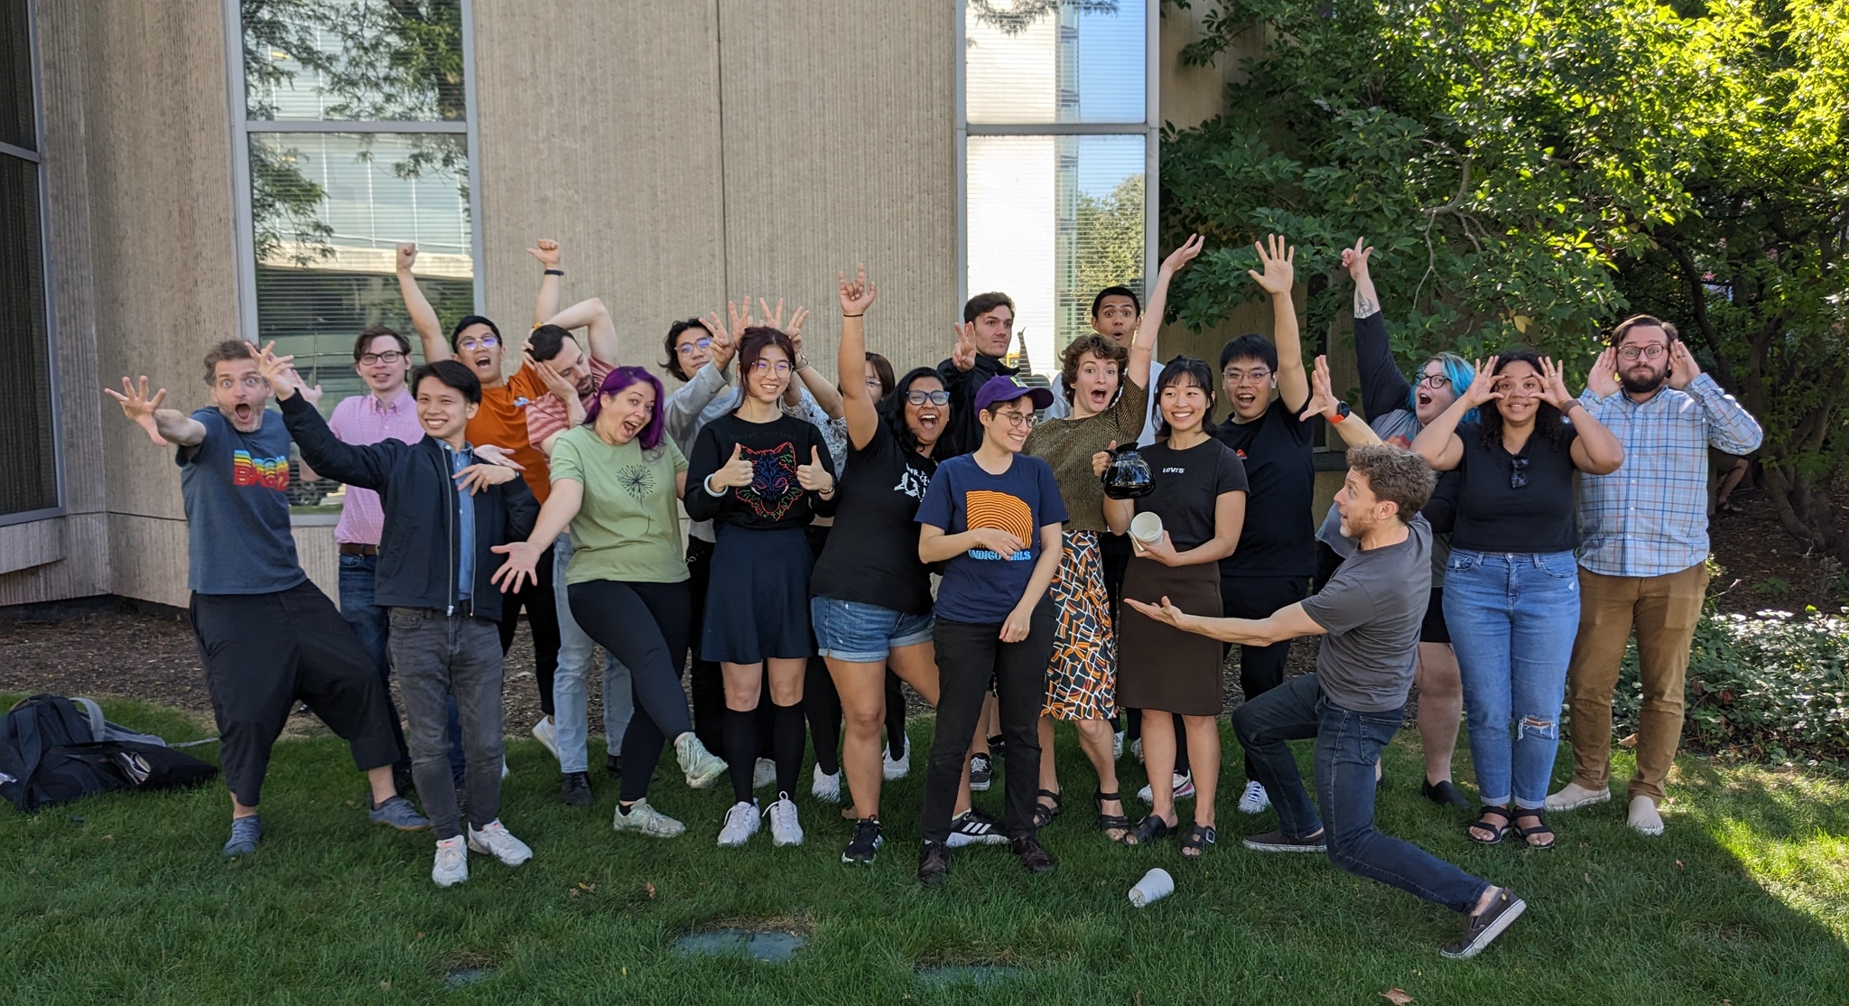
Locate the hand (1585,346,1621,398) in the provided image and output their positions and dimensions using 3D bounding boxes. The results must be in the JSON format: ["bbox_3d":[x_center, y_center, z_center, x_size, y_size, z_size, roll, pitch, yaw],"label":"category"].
[{"bbox_3d":[2.344,-0.451,4.980,0.100,0.180,0.060,11,5,-1],"label":"hand"}]

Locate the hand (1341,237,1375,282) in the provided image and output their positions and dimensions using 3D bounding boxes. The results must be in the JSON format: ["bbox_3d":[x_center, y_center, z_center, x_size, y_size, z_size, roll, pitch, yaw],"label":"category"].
[{"bbox_3d":[1.566,-0.881,5.220,0.110,0.155,0.100,3,6,35],"label":"hand"}]

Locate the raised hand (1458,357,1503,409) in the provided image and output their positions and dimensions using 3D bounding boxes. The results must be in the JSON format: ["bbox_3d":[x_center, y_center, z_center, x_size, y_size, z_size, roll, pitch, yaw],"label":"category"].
[{"bbox_3d":[1.749,-0.377,4.530,0.135,0.165,0.100,-1,5,0],"label":"raised hand"}]

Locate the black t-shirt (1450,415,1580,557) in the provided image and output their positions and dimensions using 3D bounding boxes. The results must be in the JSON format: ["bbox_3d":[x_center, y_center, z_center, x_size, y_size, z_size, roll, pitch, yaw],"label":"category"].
[{"bbox_3d":[1.909,-0.058,4.660,0.440,0.430,0.280,1,6,19],"label":"black t-shirt"}]

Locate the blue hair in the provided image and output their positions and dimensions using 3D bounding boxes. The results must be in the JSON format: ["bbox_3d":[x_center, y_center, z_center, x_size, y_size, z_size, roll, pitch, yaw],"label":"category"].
[{"bbox_3d":[1.893,-0.413,5.250,0.225,0.275,0.210,-2,6,-38],"label":"blue hair"}]

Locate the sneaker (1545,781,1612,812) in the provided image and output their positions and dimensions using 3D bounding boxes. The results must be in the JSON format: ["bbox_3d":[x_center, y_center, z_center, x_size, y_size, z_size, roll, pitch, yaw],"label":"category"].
[{"bbox_3d":[2.300,1.025,5.050,0.270,0.090,0.100,-3,6,-21],"label":"sneaker"}]

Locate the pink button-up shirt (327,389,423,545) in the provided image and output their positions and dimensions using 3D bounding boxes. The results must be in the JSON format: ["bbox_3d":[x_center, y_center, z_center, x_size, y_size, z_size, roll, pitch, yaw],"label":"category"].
[{"bbox_3d":[-1.989,-0.136,5.330,0.440,0.570,0.280,-2,5,-15],"label":"pink button-up shirt"}]

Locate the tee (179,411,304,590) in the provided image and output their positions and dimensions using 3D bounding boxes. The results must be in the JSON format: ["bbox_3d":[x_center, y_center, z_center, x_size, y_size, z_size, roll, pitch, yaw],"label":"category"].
[{"bbox_3d":[-2.328,-0.007,4.930,0.260,0.610,0.410,3,7,38],"label":"tee"}]

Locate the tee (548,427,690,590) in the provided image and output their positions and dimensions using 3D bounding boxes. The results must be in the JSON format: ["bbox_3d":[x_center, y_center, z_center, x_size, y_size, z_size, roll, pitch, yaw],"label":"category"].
[{"bbox_3d":[-1.054,0.007,5.000,0.480,0.540,0.300,-11,8,-10],"label":"tee"}]

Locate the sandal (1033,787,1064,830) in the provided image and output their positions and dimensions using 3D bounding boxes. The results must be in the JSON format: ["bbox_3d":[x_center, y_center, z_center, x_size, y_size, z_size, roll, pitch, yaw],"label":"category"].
[{"bbox_3d":[0.422,1.067,5.060,0.095,0.090,0.255,2,6,29],"label":"sandal"}]

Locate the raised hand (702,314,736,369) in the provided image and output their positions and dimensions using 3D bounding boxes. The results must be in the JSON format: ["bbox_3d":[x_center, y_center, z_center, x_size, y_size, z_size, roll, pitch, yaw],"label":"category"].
[{"bbox_3d":[-0.756,-0.595,5.300,0.100,0.205,0.075,-18,5,11],"label":"raised hand"}]

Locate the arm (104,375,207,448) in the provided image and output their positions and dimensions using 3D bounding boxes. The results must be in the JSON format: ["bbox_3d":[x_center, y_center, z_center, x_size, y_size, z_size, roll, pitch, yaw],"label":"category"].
[{"bbox_3d":[-2.220,-0.265,4.220,0.185,0.195,0.520,-2,5,-10],"label":"arm"}]

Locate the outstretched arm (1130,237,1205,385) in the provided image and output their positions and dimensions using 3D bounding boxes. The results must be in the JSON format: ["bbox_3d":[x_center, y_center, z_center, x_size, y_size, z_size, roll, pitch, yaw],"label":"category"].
[{"bbox_3d":[0.854,-0.671,5.060,0.130,0.570,0.120,23,3,0],"label":"outstretched arm"}]

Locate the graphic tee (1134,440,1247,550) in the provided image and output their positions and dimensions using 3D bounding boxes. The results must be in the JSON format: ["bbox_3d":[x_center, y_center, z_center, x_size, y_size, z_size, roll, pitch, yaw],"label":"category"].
[{"bbox_3d":[0.841,-0.026,4.650,0.410,0.400,0.250,1,5,13],"label":"graphic tee"}]

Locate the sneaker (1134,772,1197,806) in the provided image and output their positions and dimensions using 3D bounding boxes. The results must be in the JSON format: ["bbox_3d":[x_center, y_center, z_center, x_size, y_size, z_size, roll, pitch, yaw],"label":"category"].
[{"bbox_3d":[0.885,1.036,5.254,0.250,0.105,0.100,-3,5,-24],"label":"sneaker"}]

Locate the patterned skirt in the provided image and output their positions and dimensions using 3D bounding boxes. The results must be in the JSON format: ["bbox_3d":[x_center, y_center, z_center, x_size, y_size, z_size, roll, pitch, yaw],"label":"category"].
[{"bbox_3d":[0.508,0.418,5.000,0.360,0.670,0.290,0,5,8],"label":"patterned skirt"}]

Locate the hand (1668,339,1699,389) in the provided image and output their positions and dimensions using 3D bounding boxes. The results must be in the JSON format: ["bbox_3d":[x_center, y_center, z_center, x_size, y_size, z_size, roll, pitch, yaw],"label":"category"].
[{"bbox_3d":[2.674,-0.486,5.080,0.100,0.175,0.080,-6,6,30],"label":"hand"}]

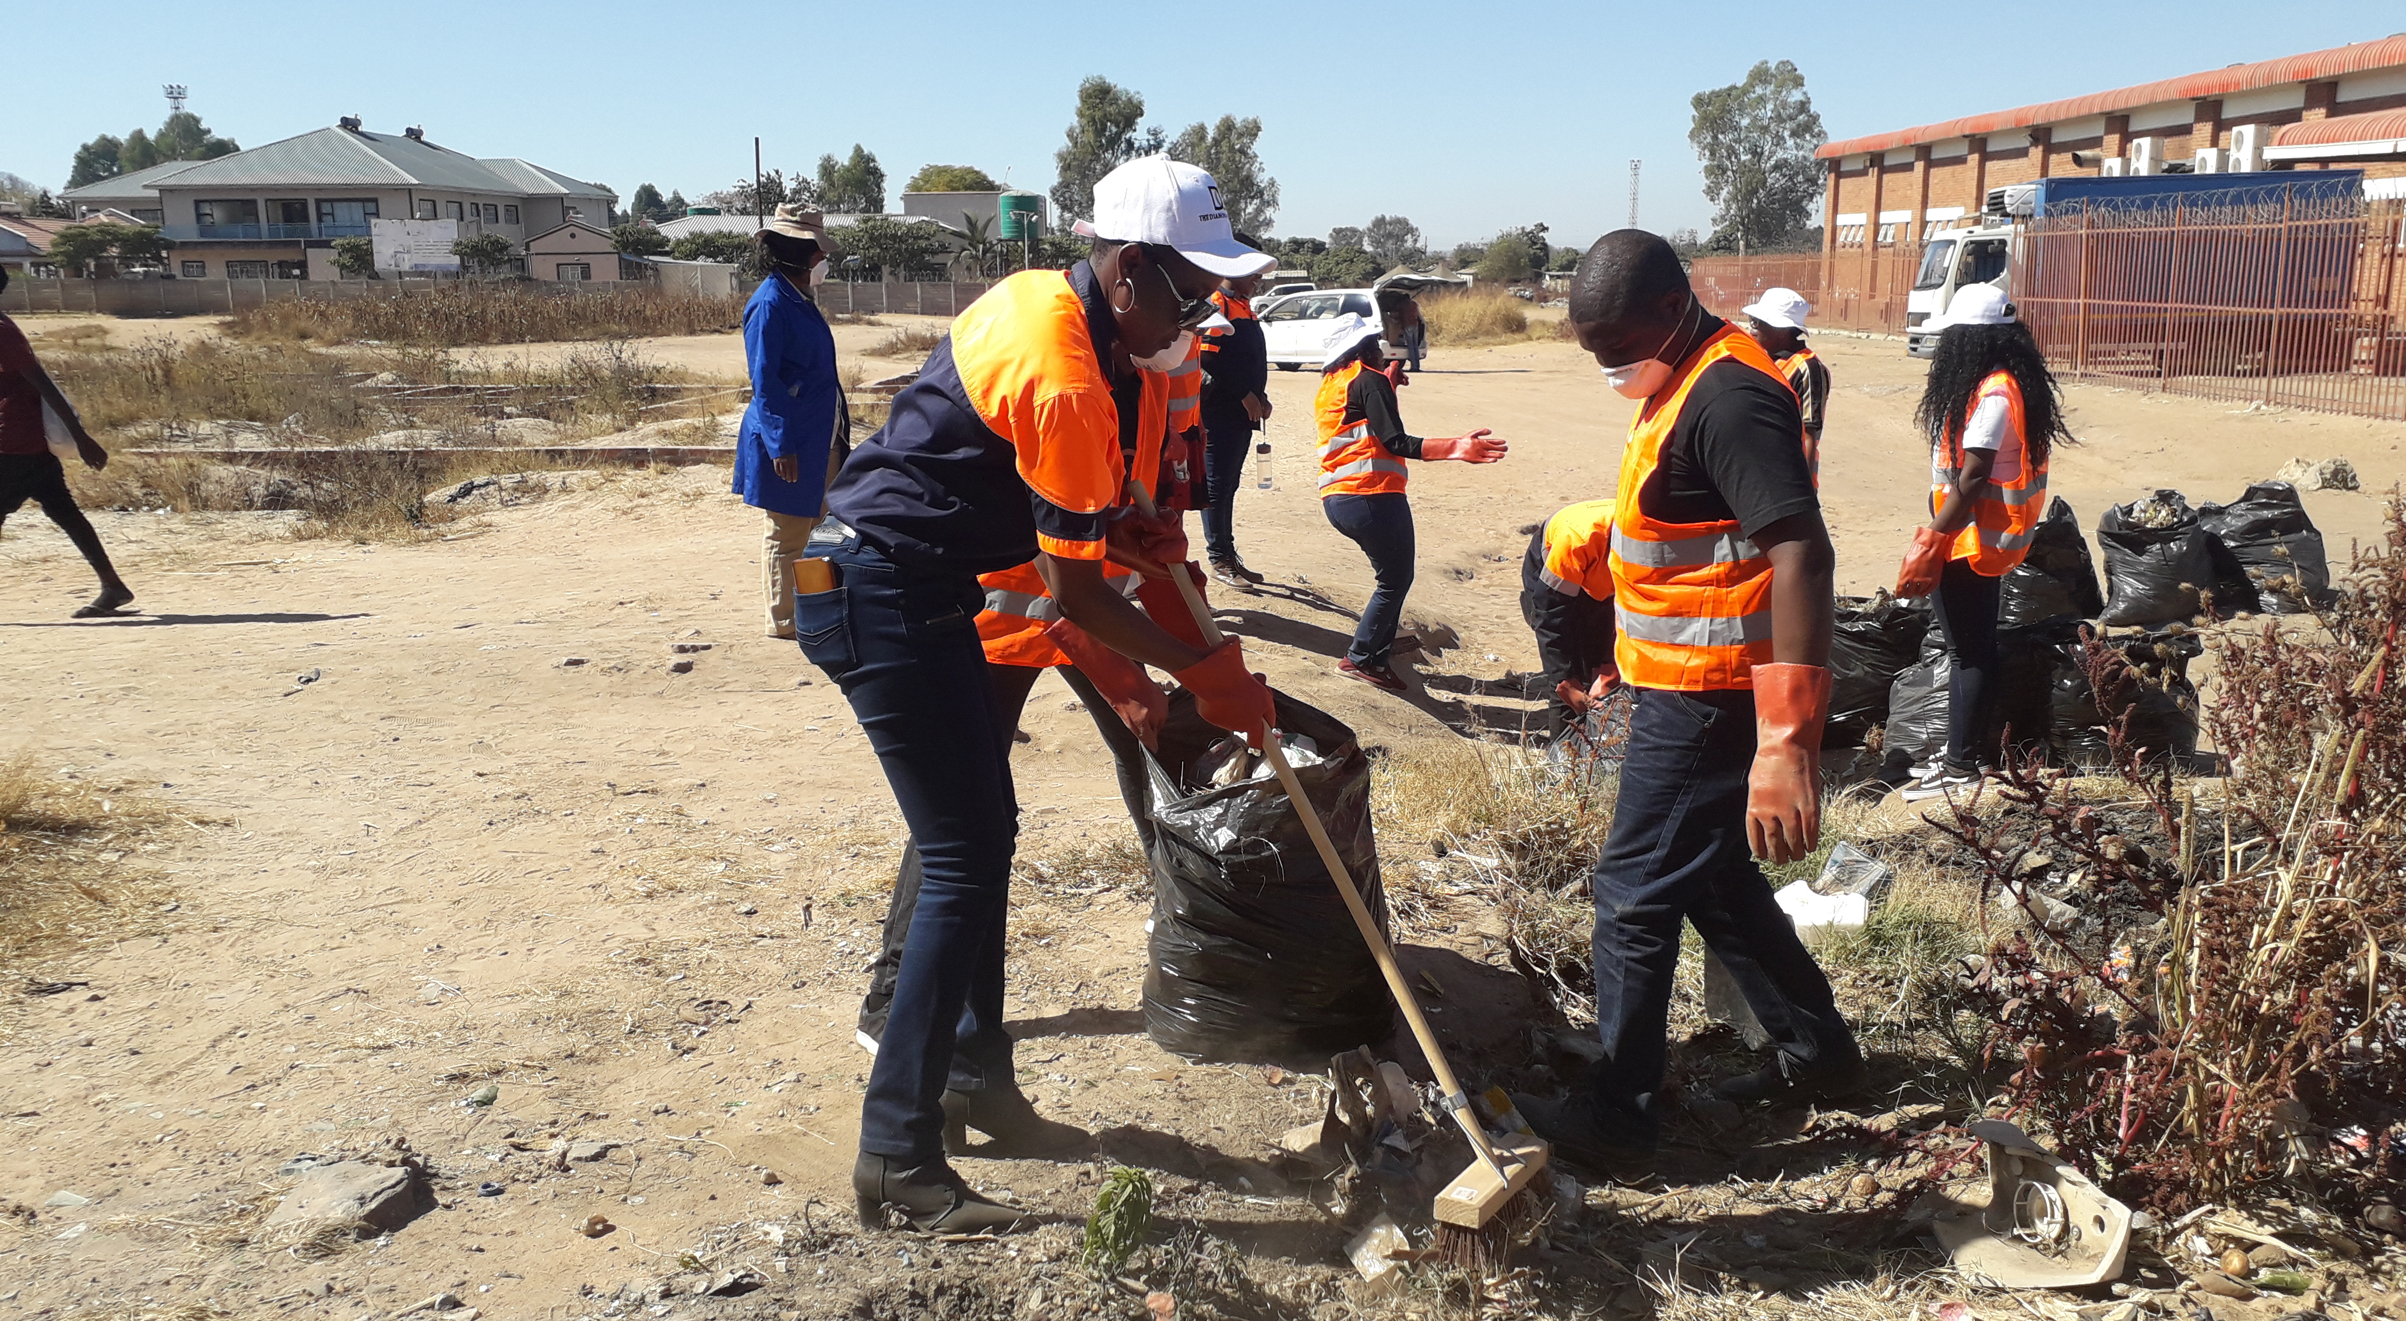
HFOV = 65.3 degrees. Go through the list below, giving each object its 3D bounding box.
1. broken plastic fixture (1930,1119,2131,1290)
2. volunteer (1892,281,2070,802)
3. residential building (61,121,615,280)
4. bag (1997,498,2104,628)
[{"bbox_3d":[1.336,0.862,3.034,0.310,0.190,0.220,6,13,29],"label":"broken plastic fixture"},{"bbox_3d":[2.432,-0.343,5.872,0.560,1.640,0.500,3,13,17],"label":"volunteer"},{"bbox_3d":[-51.868,-25.361,106.952,26.000,9.300,22.000,-1,12,0],"label":"residential building"},{"bbox_3d":[3.931,-0.460,8.751,0.560,0.600,0.520,5,13,23],"label":"bag"}]

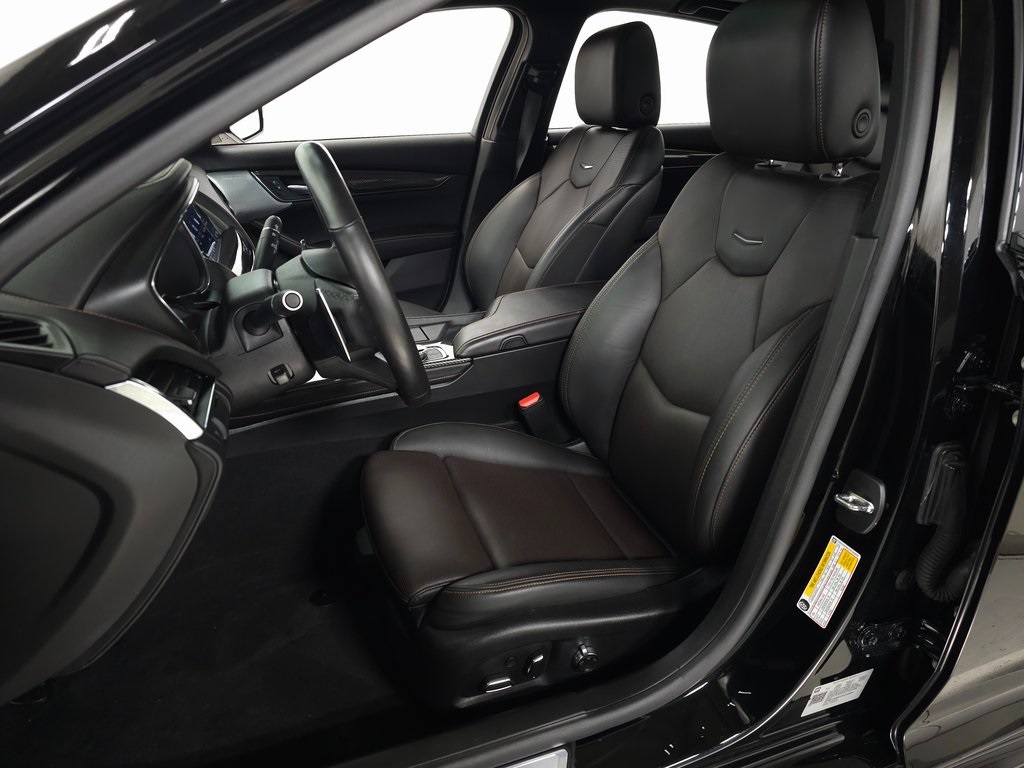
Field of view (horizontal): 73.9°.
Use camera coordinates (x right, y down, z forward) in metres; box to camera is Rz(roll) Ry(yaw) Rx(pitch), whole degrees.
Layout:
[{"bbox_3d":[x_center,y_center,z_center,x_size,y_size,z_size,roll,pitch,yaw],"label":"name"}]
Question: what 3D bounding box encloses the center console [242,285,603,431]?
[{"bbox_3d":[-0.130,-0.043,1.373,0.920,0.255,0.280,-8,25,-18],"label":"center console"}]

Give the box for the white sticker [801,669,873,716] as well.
[{"bbox_3d":[0.417,0.396,0.872,0.100,0.050,0.003,-1,26,-24],"label":"white sticker"}]

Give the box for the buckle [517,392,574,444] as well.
[{"bbox_3d":[0.068,0.068,1.335,0.055,0.125,0.035,-35,30,-3],"label":"buckle"}]

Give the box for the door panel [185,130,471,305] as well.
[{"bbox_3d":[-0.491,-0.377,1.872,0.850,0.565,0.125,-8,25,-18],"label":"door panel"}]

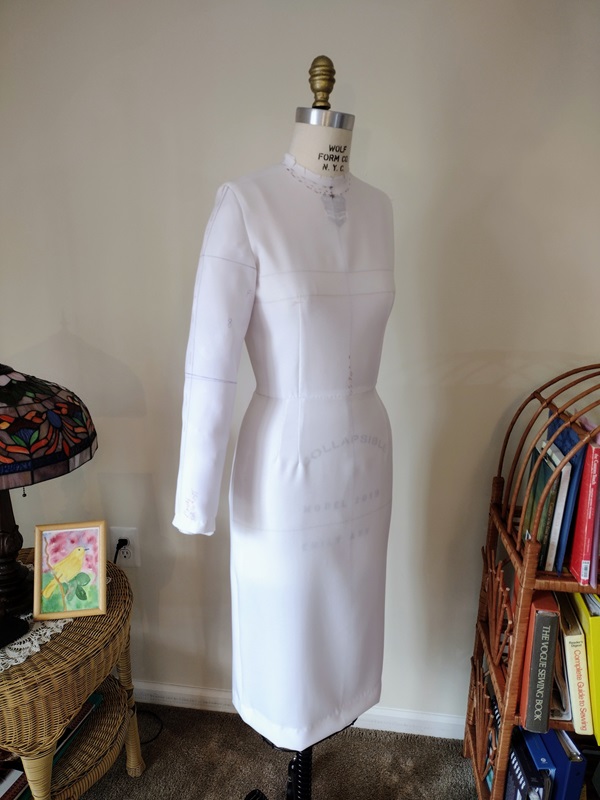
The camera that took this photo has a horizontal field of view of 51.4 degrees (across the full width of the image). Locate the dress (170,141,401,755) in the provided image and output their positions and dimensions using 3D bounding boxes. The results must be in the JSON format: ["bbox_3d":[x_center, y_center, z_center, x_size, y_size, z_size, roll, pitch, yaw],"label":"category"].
[{"bbox_3d":[-0.014,0.117,1.175,0.460,1.114,0.285,-8,17,-33],"label":"dress"}]

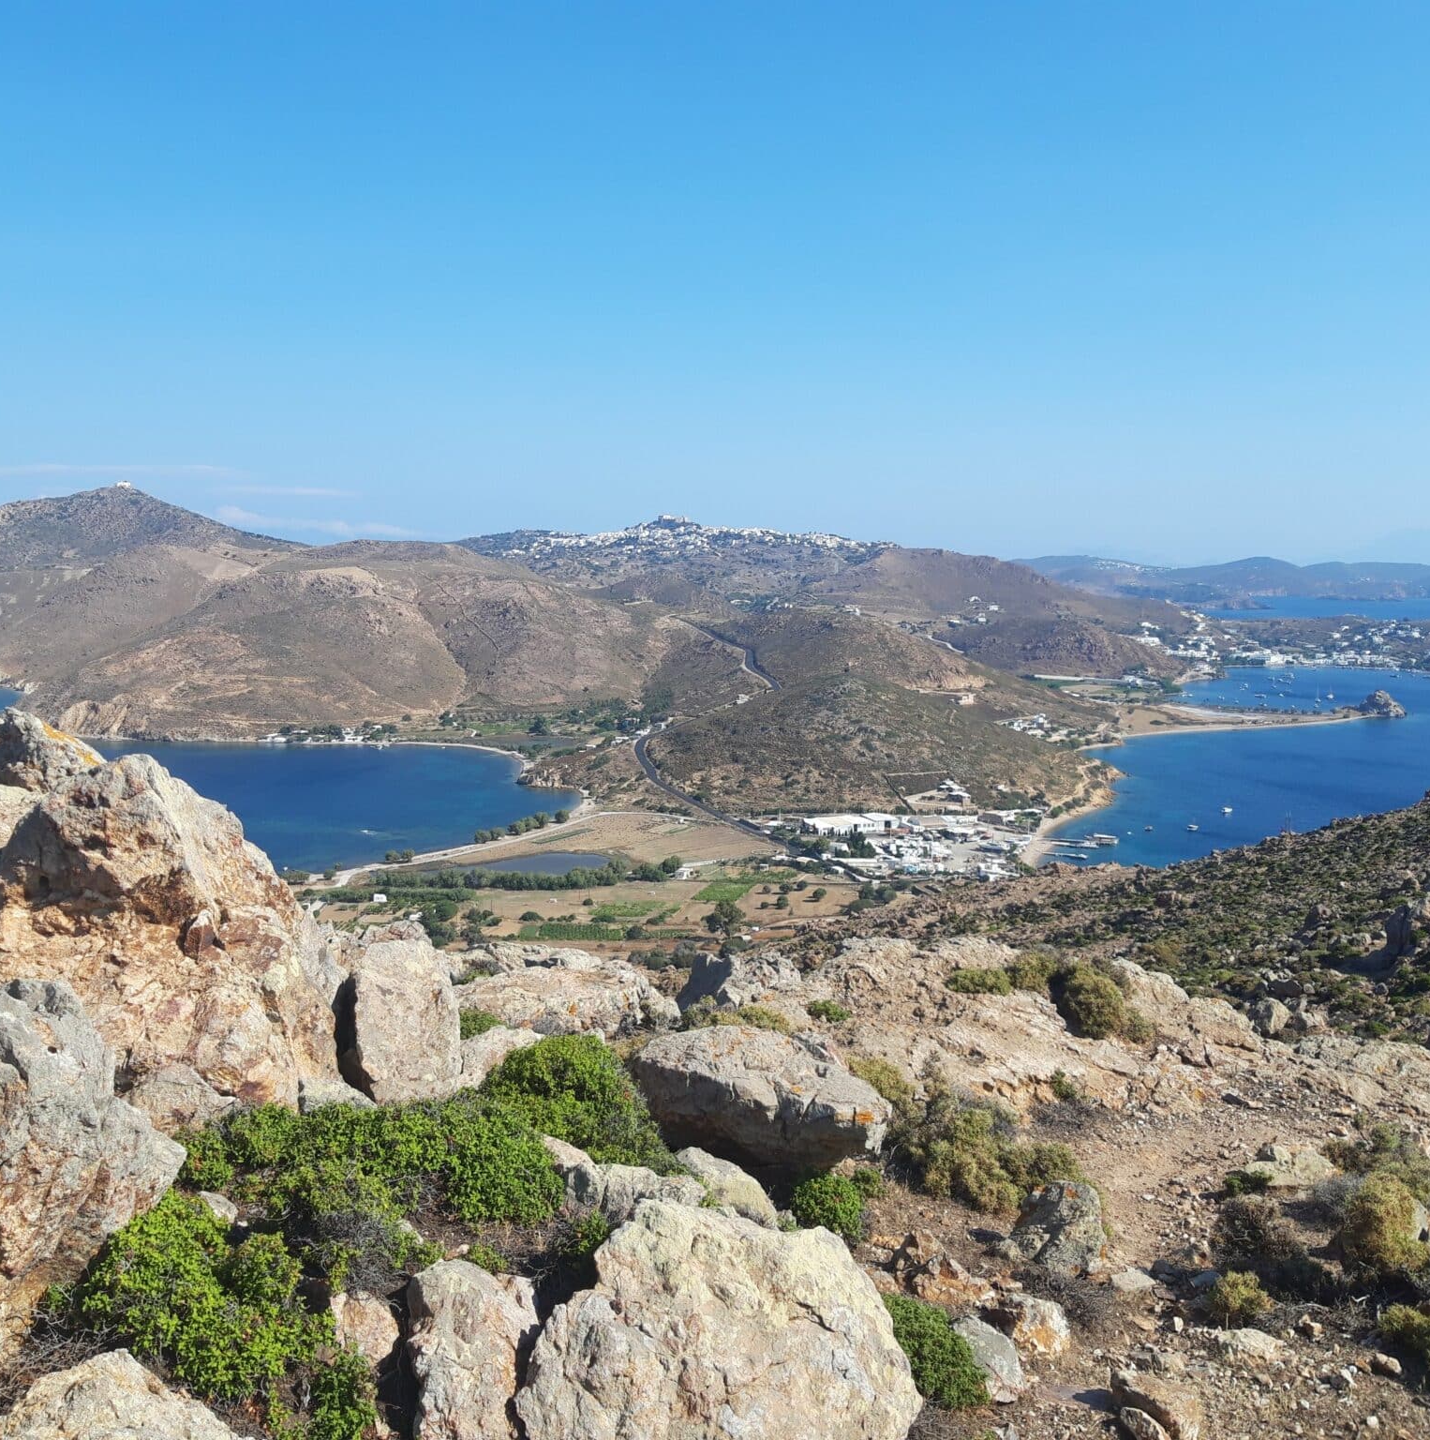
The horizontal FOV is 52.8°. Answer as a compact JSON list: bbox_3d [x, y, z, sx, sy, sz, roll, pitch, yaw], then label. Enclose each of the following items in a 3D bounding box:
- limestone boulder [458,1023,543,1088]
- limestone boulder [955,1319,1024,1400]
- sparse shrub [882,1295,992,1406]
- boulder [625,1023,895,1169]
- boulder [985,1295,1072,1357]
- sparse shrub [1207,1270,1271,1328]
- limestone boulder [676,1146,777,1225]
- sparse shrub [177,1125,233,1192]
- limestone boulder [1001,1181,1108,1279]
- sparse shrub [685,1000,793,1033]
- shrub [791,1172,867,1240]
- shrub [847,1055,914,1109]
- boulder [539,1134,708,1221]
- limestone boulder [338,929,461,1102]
[{"bbox_3d":[-1.169,1.885,8.000,0.520,0.380,0.420,0,7,0],"label":"limestone boulder"},{"bbox_3d":[0.779,1.837,4.150,0.220,0.190,0.200,0,7,0],"label":"limestone boulder"},{"bbox_3d":[0.572,1.683,3.843,0.324,0.272,0.290,1,6,9],"label":"sparse shrub"},{"bbox_3d":[0.208,1.838,7.000,1.180,0.500,0.780,2,7,17],"label":"boulder"},{"bbox_3d":[0.914,1.786,4.256,0.266,0.157,0.200,1,6,13],"label":"boulder"},{"bbox_3d":[1.642,1.811,4.510,0.202,0.159,0.180,2,6,21],"label":"sparse shrub"},{"bbox_3d":[0.023,1.617,4.942,0.391,0.282,0.300,0,6,0],"label":"limestone boulder"},{"bbox_3d":[-2.000,1.708,5.605,0.262,0.234,0.240,-2,6,-20],"label":"sparse shrub"},{"bbox_3d":[1.220,1.842,5.200,0.370,0.300,0.280,0,7,0],"label":"limestone boulder"},{"bbox_3d":[0.139,1.919,9.200,0.720,0.300,0.500,0,7,0],"label":"sparse shrub"},{"bbox_3d":[0.436,1.868,5.550,0.290,0.220,0.280,0,7,0],"label":"shrub"},{"bbox_3d":[0.812,1.826,7.226,0.383,0.250,0.340,1,6,7],"label":"shrub"},{"bbox_3d":[-0.342,1.722,5.350,0.600,0.290,0.380,1,7,10],"label":"boulder"},{"bbox_3d":[-1.619,1.523,7.396,0.631,0.857,0.550,-1,6,-13],"label":"limestone boulder"}]

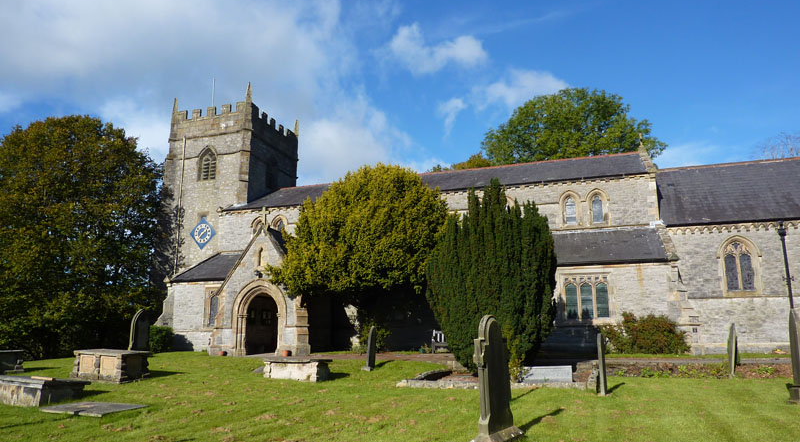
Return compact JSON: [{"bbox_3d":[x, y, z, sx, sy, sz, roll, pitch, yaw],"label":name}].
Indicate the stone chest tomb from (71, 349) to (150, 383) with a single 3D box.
[{"bbox_3d":[-8.565,4.301,17.171,2.080,0.790,1.020,-5,-12,26],"label":"stone chest tomb"}]

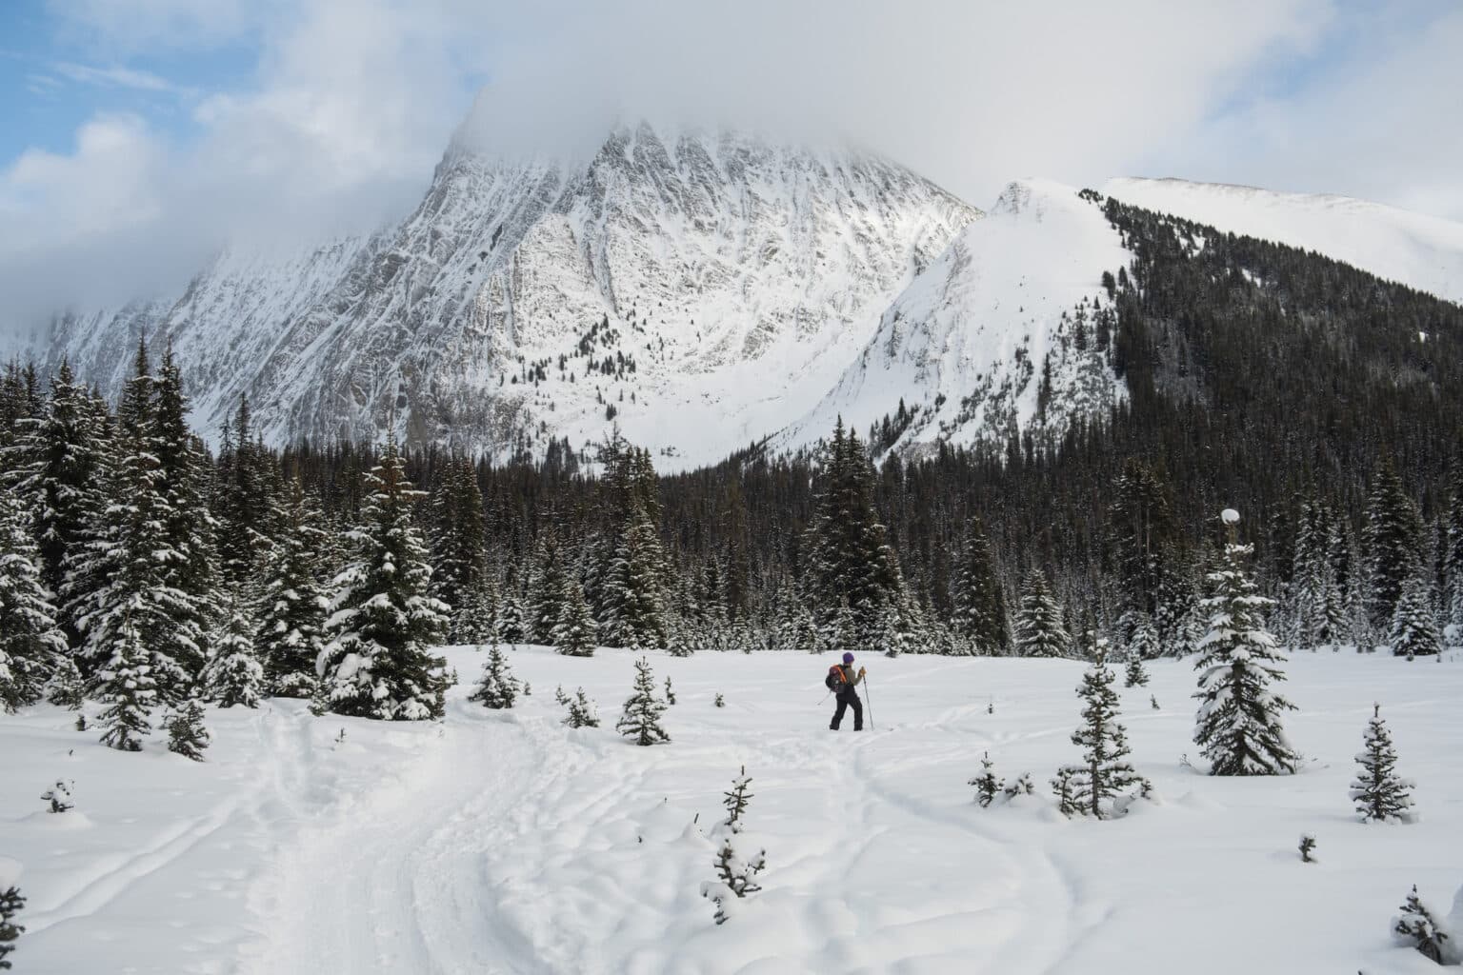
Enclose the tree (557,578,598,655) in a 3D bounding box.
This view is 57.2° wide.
[{"bbox_3d":[-7.767,6.511,67.180,2.227,3.848,2.227,1,-5,-7],"label":"tree"}]

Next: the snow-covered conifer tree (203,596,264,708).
[{"bbox_3d":[-13.064,4.295,35.152,1.580,2.950,1.530,0,-6,0],"label":"snow-covered conifer tree"}]

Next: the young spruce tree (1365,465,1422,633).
[{"bbox_3d":[43.743,4.264,88.634,3.830,12.250,3.710,0,-6,0],"label":"young spruce tree"}]

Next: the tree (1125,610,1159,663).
[{"bbox_3d":[20.224,7.298,66.118,1.688,2.522,1.688,-2,-6,17],"label":"tree"}]

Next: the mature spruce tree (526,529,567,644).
[{"bbox_3d":[-10.124,5.562,74.289,2.523,6.191,2.523,1,-5,-8],"label":"mature spruce tree"}]

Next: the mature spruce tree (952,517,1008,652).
[{"bbox_3d":[14.384,5.622,77.412,3.220,7.970,3.120,0,-6,0],"label":"mature spruce tree"}]

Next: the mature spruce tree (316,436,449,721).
[{"bbox_3d":[-8.149,2.014,31.817,3.115,6.798,3.115,1,-6,-14],"label":"mature spruce tree"}]

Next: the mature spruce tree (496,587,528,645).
[{"bbox_3d":[-12.110,7.078,74.147,1.703,3.147,1.703,1,-5,-9],"label":"mature spruce tree"}]

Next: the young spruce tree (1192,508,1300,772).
[{"bbox_3d":[7.940,2.368,20.888,1.641,4.035,1.641,-2,-6,21],"label":"young spruce tree"}]

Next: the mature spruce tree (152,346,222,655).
[{"bbox_3d":[-19.338,0.797,47.613,2.640,11.860,2.560,0,-6,0],"label":"mature spruce tree"}]

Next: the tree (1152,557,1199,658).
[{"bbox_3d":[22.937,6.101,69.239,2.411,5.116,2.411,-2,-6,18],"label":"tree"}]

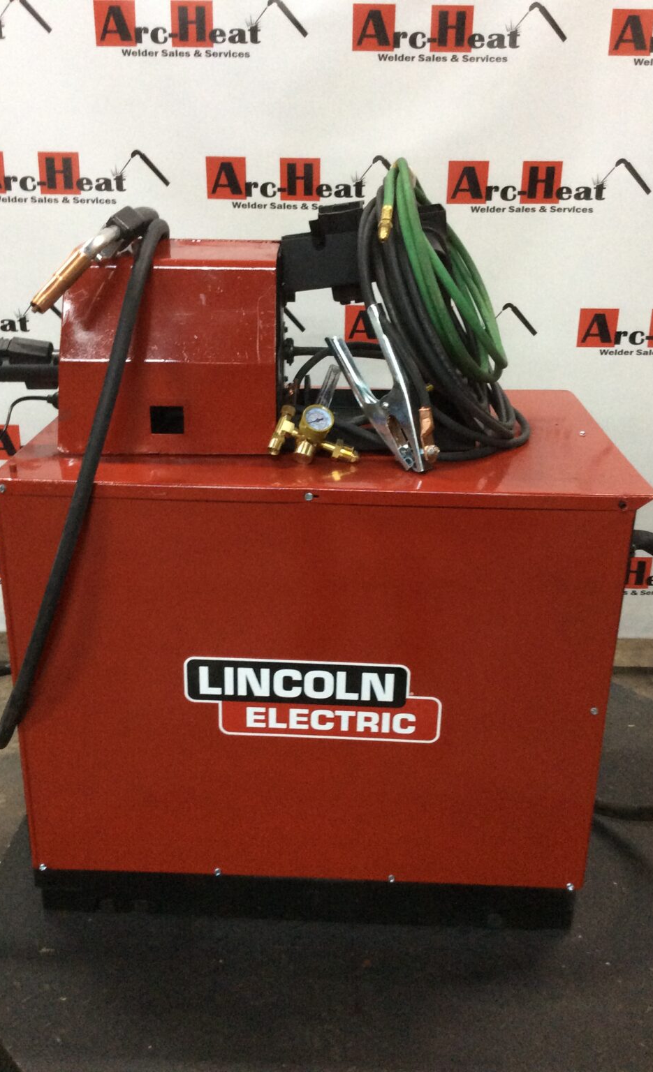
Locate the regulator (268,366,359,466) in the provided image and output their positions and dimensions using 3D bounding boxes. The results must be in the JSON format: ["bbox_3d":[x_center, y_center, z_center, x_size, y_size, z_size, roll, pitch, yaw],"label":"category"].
[{"bbox_3d":[-0.017,-0.159,1.301,0.121,0.121,0.090,-1,21,-4],"label":"regulator"}]

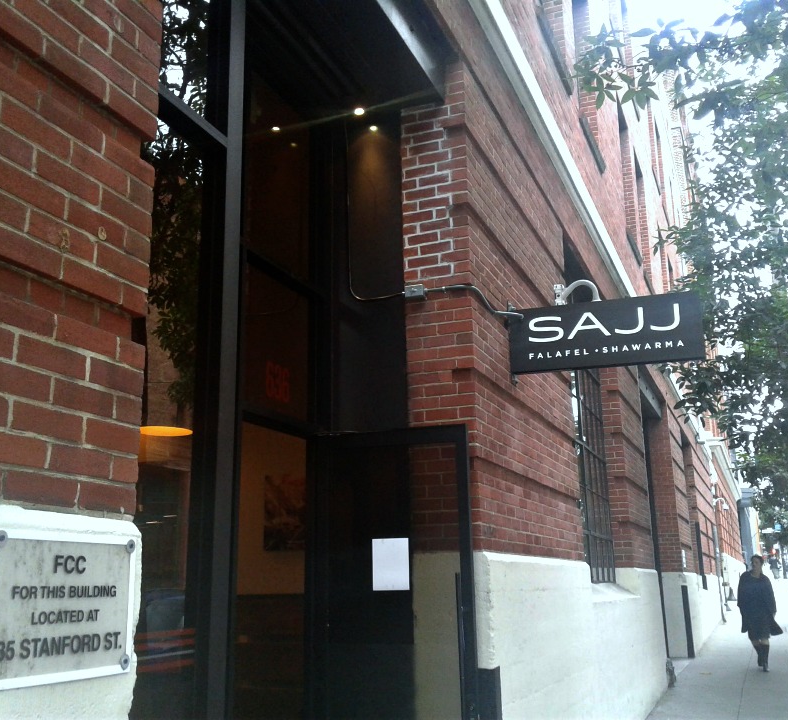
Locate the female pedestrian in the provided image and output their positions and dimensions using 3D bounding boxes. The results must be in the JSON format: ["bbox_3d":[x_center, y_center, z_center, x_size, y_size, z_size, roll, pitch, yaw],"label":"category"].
[{"bbox_3d":[5.329,3.658,13.352,0.620,1.630,0.480,-7,-15,21],"label":"female pedestrian"}]

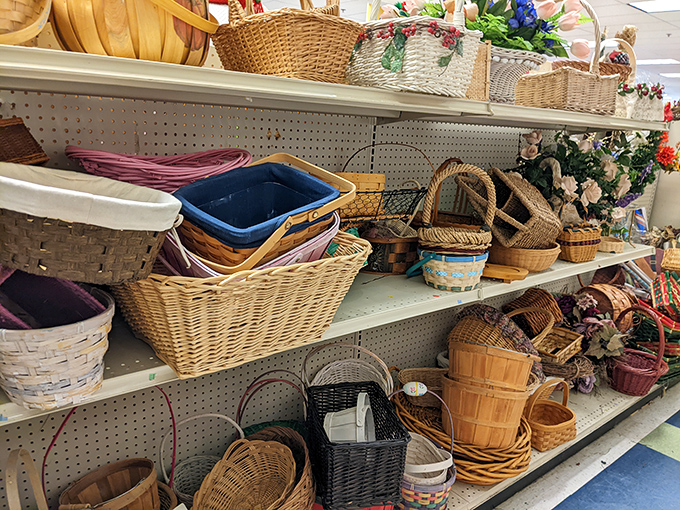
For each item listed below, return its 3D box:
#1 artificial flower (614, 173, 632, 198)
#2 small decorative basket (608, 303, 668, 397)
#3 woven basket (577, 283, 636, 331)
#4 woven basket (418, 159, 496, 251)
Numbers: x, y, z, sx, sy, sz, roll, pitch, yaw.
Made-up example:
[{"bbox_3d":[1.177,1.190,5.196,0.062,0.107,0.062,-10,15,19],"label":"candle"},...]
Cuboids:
[{"bbox_3d":[1.147,-0.281,2.146,0.081,0.109,0.076,11,16,27],"label":"artificial flower"},{"bbox_3d":[1.345,0.426,2.396,0.250,0.386,0.250,-1,15,-18],"label":"small decorative basket"},{"bbox_3d":[1.393,0.290,2.794,0.165,0.259,0.259,-4,16,-29],"label":"woven basket"},{"bbox_3d":[0.342,-0.137,1.503,0.203,0.249,0.188,6,15,9],"label":"woven basket"}]

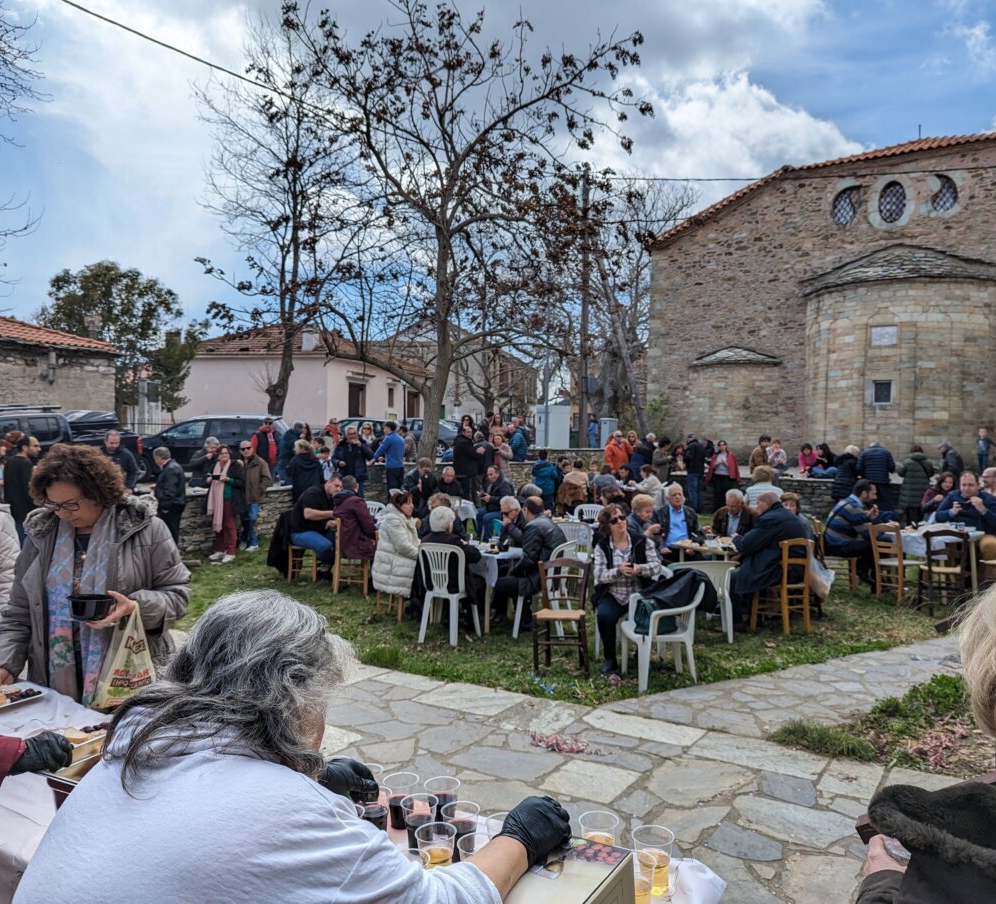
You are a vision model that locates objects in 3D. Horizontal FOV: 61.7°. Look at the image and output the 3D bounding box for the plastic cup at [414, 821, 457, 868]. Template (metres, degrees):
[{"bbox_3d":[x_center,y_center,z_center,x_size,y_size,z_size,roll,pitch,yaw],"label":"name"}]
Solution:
[{"bbox_3d":[-0.116,0.762,1.555,0.077,0.105,0.077,0,2,0],"label":"plastic cup"}]

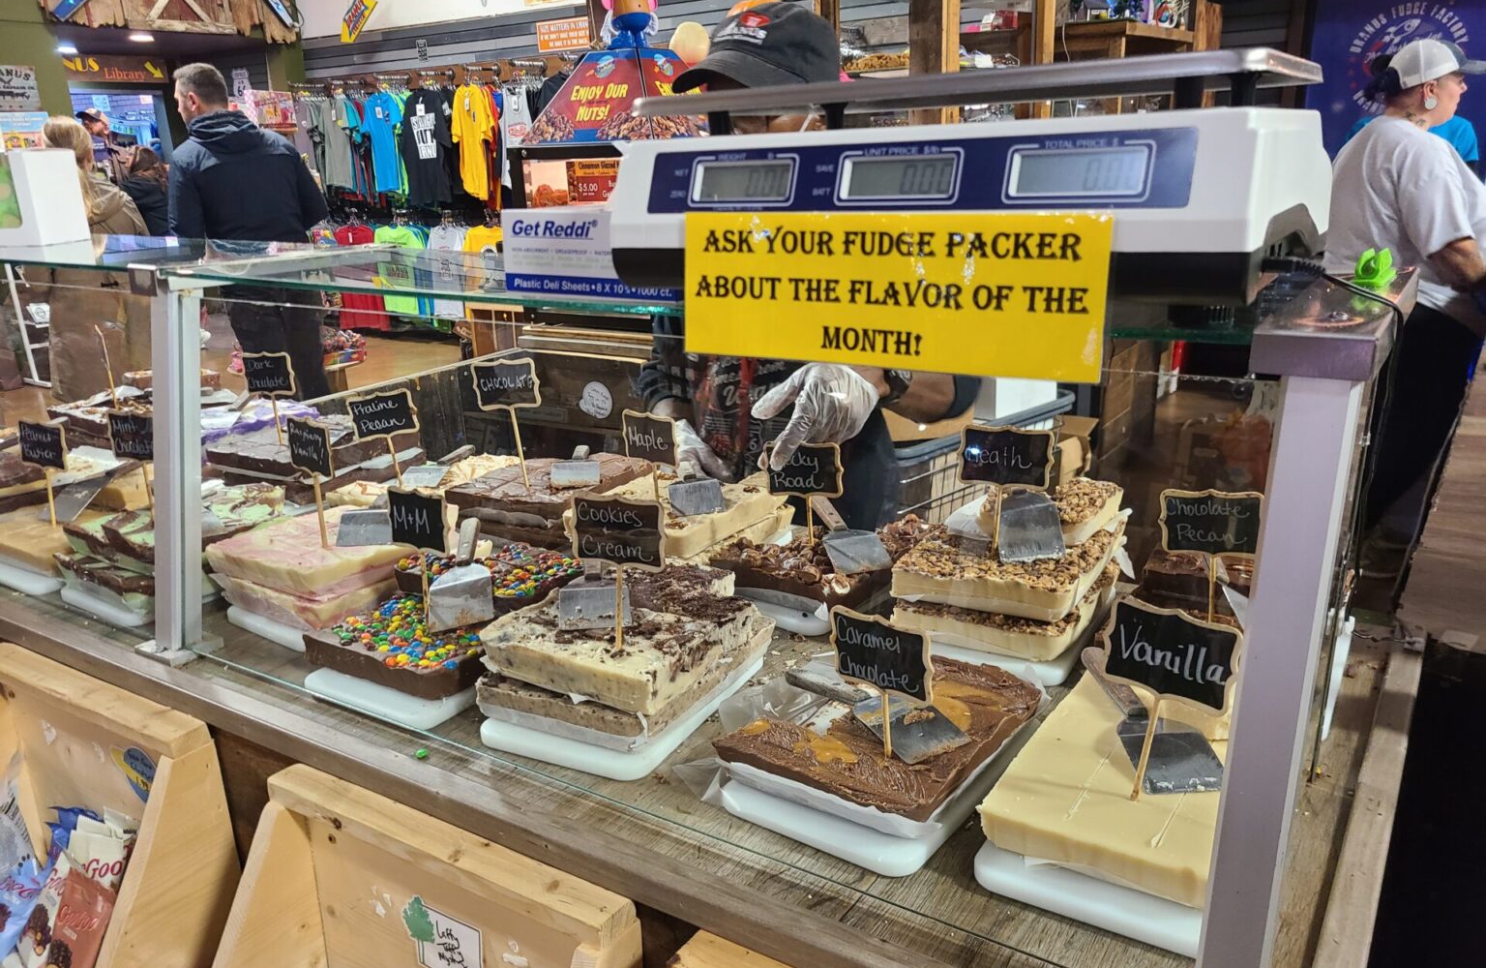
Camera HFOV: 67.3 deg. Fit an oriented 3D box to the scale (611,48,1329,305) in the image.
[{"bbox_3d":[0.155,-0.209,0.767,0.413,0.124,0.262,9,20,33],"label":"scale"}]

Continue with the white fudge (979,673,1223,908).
[{"bbox_3d":[0.310,0.223,0.837,0.179,0.030,0.247,9,20,33],"label":"white fudge"}]

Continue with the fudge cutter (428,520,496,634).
[{"bbox_3d":[-0.294,0.091,1.171,0.064,0.038,0.151,-6,42,-14],"label":"fudge cutter"}]

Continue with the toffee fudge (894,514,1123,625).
[{"bbox_3d":[0.292,0.078,1.195,0.171,0.031,0.245,9,20,33],"label":"toffee fudge"}]

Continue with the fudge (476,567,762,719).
[{"bbox_3d":[-0.099,0.137,1.051,0.184,0.034,0.220,9,20,33],"label":"fudge"}]

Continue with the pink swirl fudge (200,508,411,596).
[{"bbox_3d":[-0.480,0.076,1.296,0.184,0.033,0.189,9,20,33],"label":"pink swirl fudge"}]

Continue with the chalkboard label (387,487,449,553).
[{"bbox_3d":[-0.312,0.036,1.070,0.091,0.063,0.005,12,22,39],"label":"chalkboard label"}]

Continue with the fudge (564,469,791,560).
[{"bbox_3d":[-0.084,0.034,1.392,0.179,0.030,0.225,10,20,35],"label":"fudge"}]

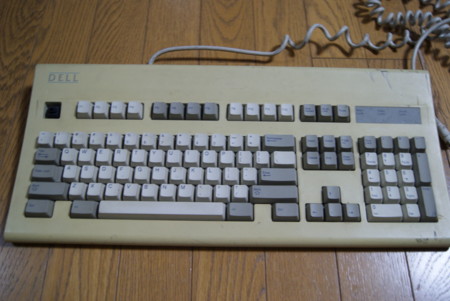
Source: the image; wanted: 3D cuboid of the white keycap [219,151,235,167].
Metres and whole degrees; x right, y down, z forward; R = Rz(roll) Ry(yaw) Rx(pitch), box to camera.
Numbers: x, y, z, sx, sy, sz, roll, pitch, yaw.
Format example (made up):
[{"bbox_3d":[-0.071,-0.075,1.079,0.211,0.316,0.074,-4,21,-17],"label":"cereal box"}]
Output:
[{"bbox_3d":[0.002,0.010,0.450,0.018,0.009,0.018,1,70,-1],"label":"white keycap"}]

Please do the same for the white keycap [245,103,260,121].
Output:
[{"bbox_3d":[0.031,-0.044,0.468,0.018,0.011,0.018,1,68,-1],"label":"white keycap"}]

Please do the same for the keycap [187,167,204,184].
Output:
[{"bbox_3d":[-0.031,0.027,0.443,0.018,0.009,0.018,1,70,-1],"label":"keycap"}]

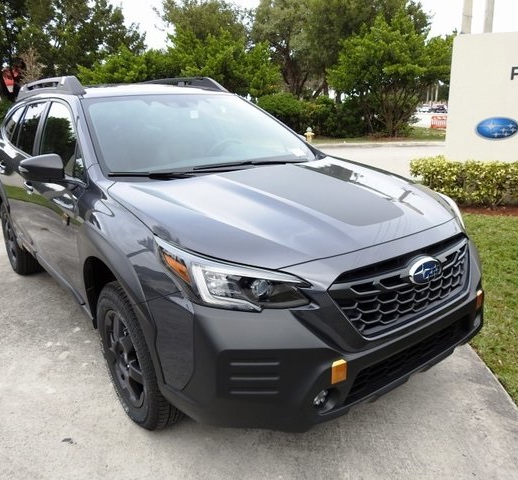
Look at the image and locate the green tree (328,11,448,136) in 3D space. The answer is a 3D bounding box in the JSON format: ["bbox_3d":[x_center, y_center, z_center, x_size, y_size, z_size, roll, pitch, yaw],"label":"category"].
[{"bbox_3d":[6.212,-7.793,20.962,5.700,5.750,5.200,2,16,14],"label":"green tree"}]

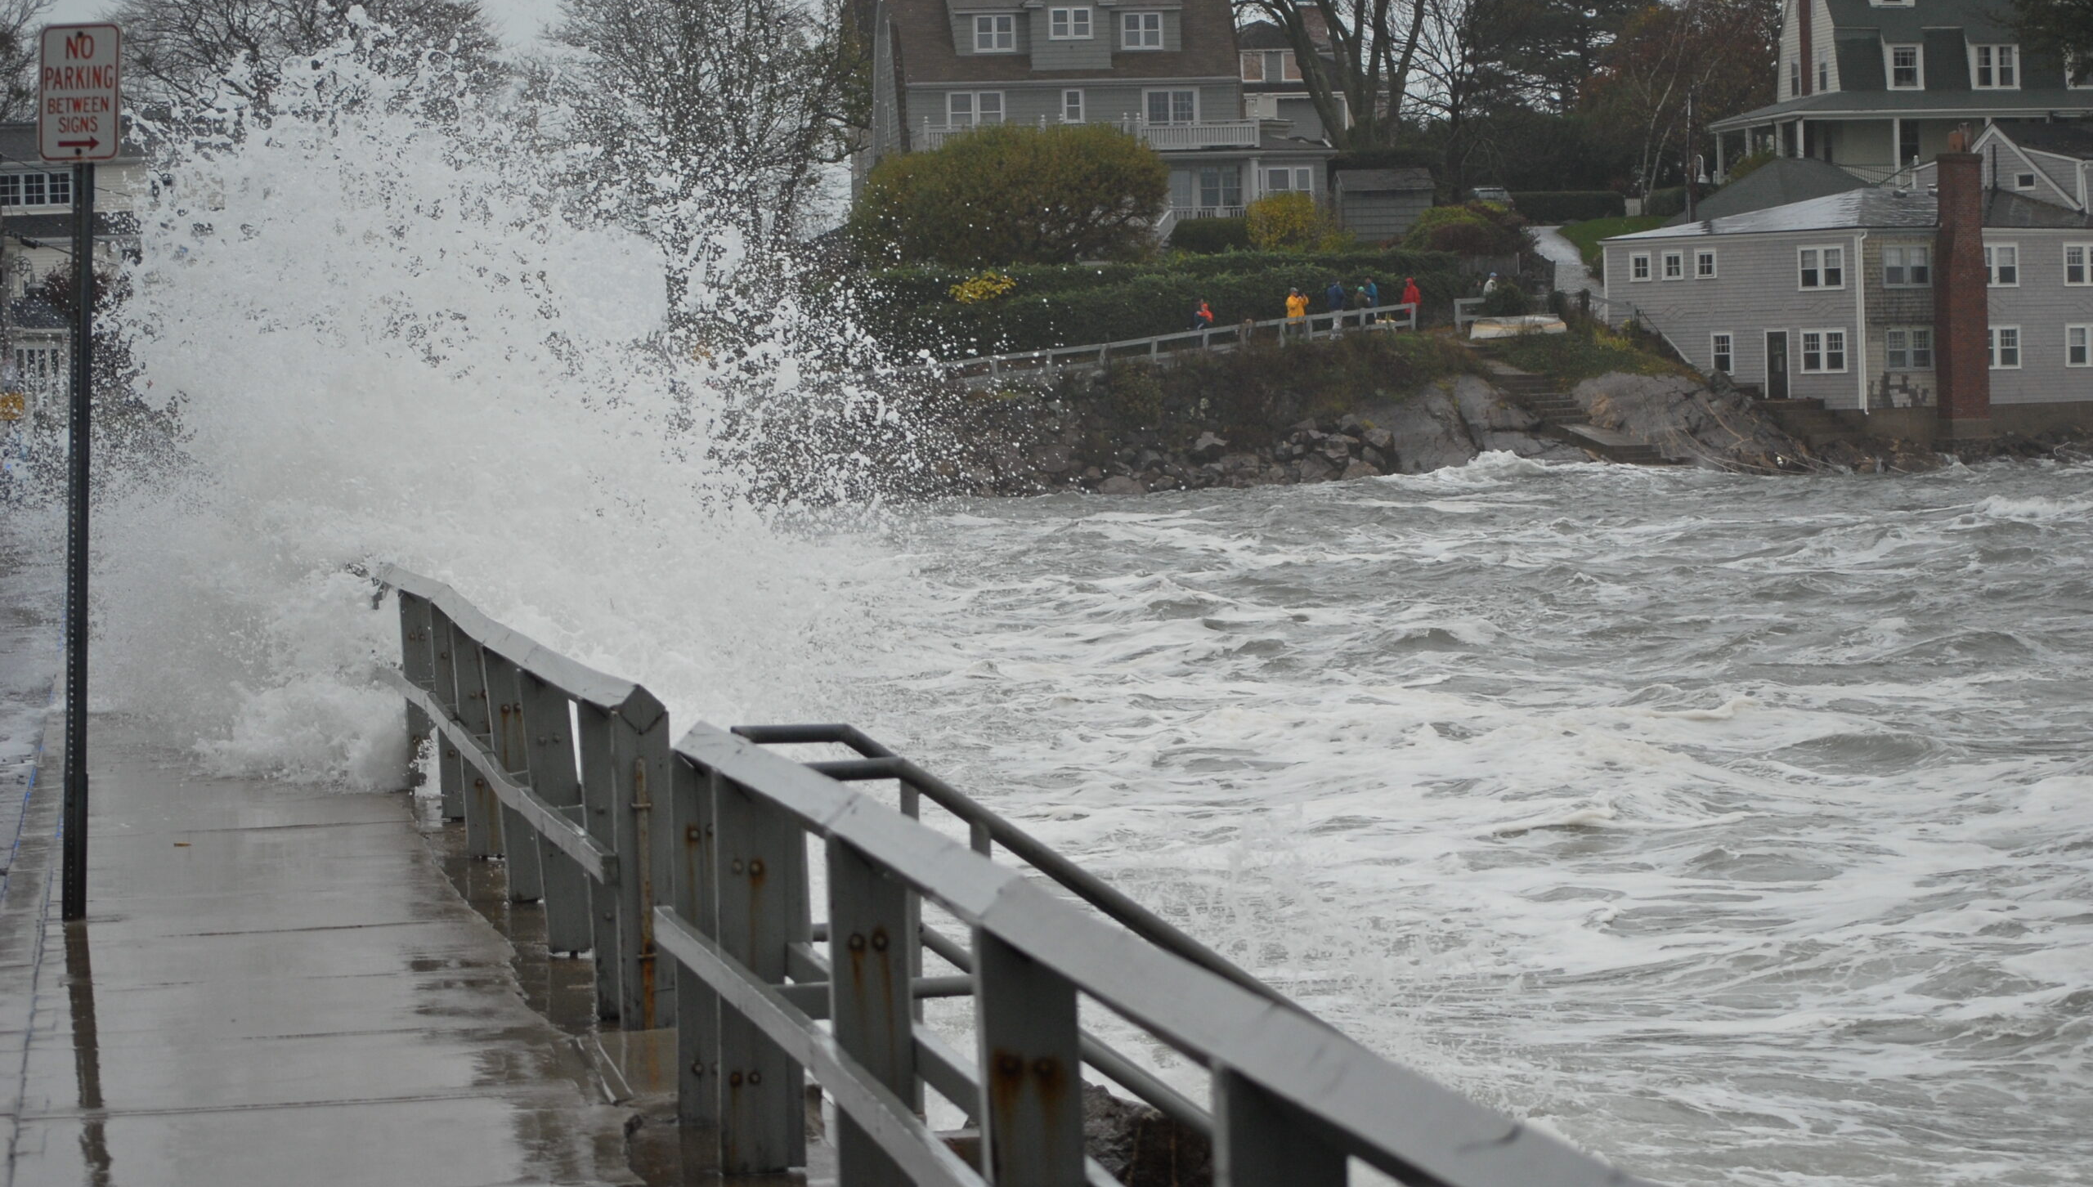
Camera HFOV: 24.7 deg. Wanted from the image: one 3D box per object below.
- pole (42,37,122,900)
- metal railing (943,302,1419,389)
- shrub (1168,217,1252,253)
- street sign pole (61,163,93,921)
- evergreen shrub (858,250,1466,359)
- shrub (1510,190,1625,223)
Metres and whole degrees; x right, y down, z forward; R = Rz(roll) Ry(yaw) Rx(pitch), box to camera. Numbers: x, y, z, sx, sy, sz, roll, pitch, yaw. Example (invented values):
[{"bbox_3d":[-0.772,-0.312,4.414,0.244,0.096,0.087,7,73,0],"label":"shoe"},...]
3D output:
[{"bbox_3d":[-3.119,-0.390,15.400,0.305,2.890,0.055,2,3,23],"label":"pole"},{"bbox_3d":[4.223,-7.755,149.500,14.874,2.159,0.300,-2,3,0],"label":"metal railing"},{"bbox_3d":[5.753,-12.599,168.000,2.900,1.250,1.300,-3,3,-15],"label":"shrub"},{"bbox_3d":[-3.127,-0.169,15.400,0.080,2.470,0.045,2,3,23],"label":"street sign pole"},{"bbox_3d":[3.628,-9.344,154.000,19.282,3.000,4.000,-2,3,-3],"label":"evergreen shrub"},{"bbox_3d":[21.598,-16.000,198.000,4.571,1.137,1.300,-2,3,0],"label":"shrub"}]

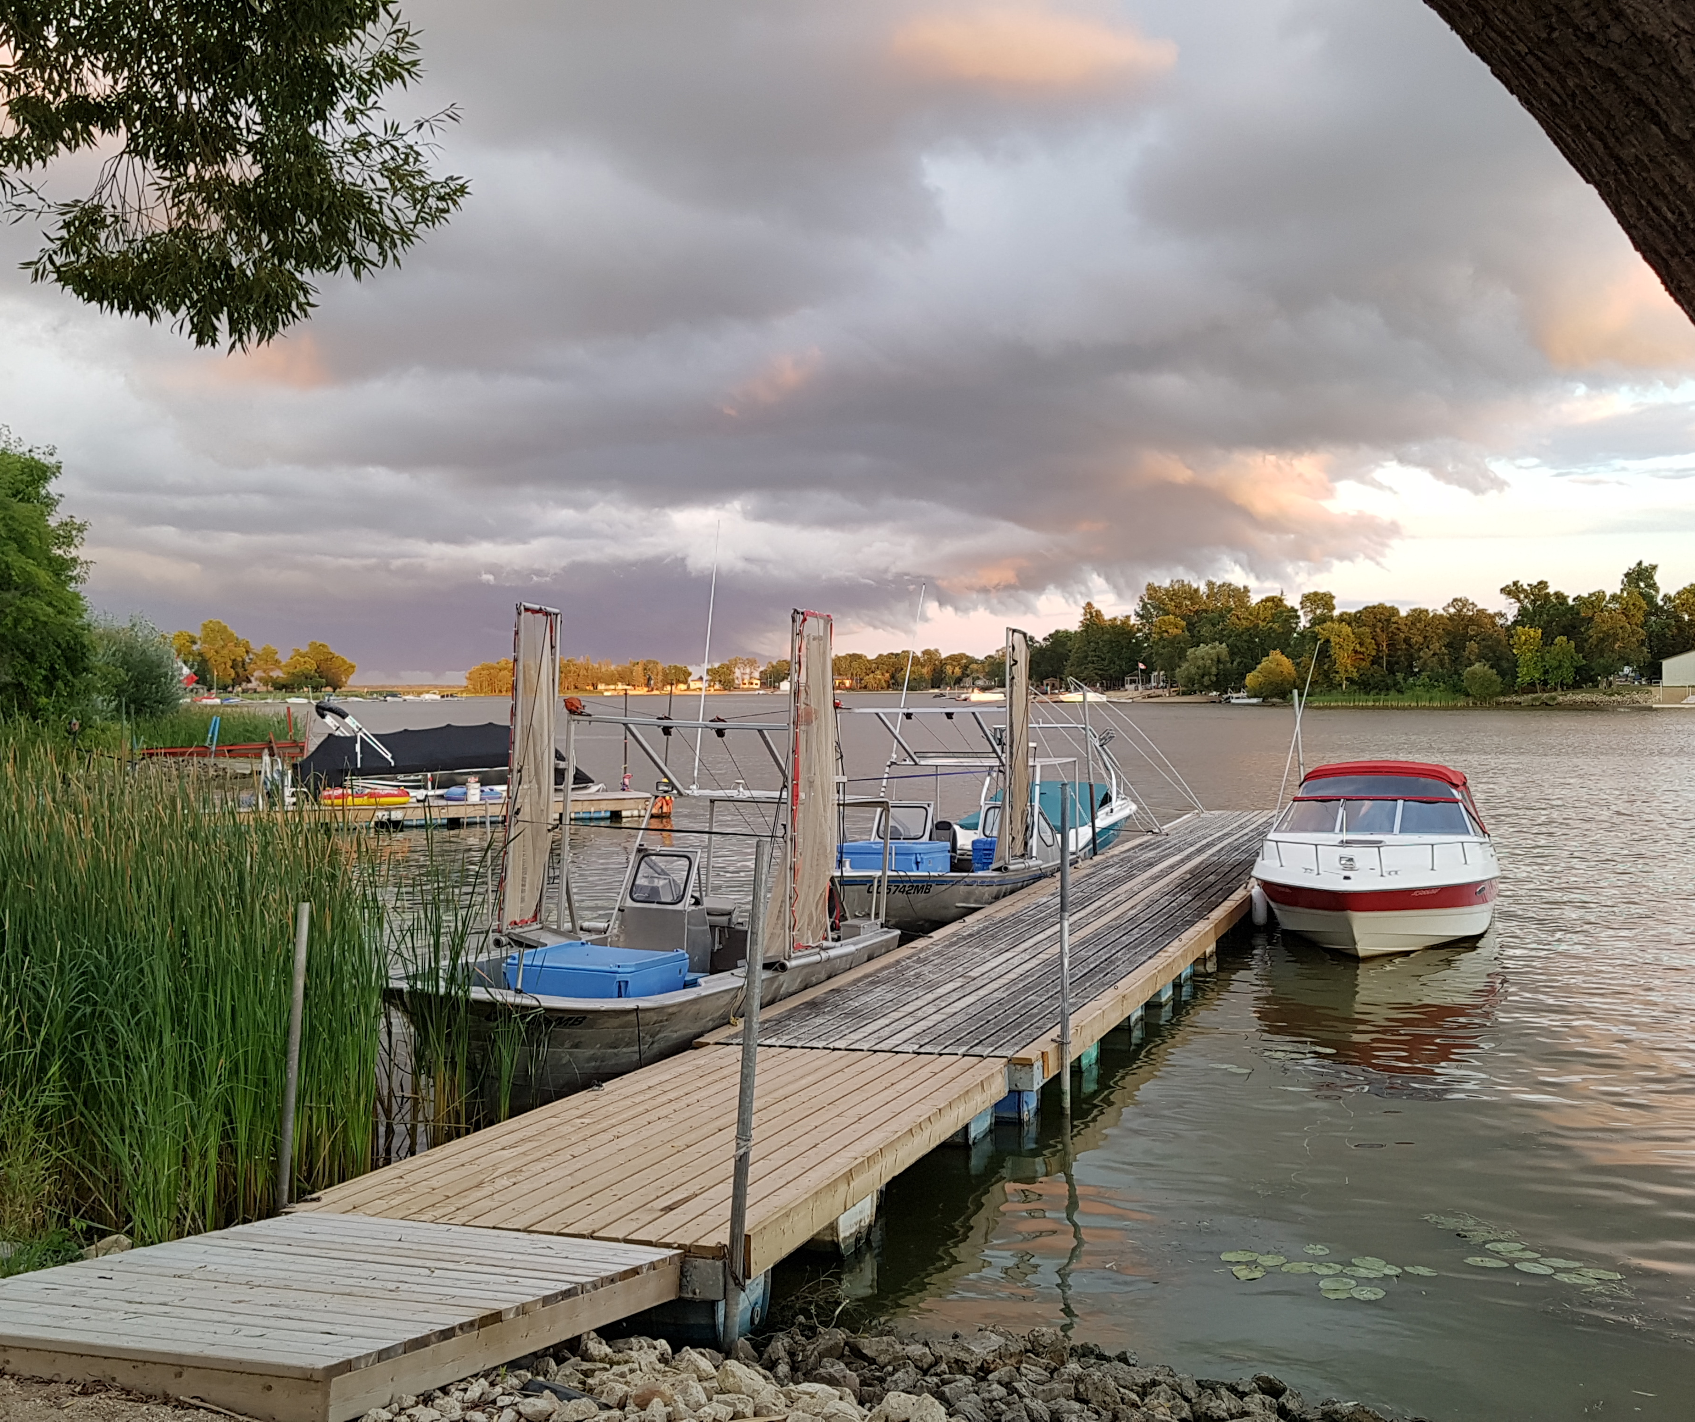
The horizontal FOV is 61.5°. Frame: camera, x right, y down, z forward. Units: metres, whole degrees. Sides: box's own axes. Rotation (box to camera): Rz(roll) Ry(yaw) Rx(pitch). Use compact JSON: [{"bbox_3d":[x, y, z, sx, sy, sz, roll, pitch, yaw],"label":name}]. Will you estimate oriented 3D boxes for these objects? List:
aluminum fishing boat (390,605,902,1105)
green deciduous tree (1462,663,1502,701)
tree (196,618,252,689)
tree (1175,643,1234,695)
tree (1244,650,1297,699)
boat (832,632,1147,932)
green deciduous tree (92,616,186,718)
[{"bbox_3d":[-1.535,0.887,10.454,2.150,3.300,5.300,0,1,23],"label":"aluminum fishing boat"},{"bbox_3d":[84.783,-3.656,189.966,5.340,5.534,5.200,0,1,0],"label":"green deciduous tree"},{"bbox_3d":[-122.467,-10.775,279.866,11.650,14.853,11.000,0,1,0],"label":"tree"},{"bbox_3d":[58.909,-6.721,234.924,9.040,8.800,8.500,0,1,0],"label":"tree"},{"bbox_3d":[63.847,-5.255,214.944,8.050,7.603,7.600,0,1,0],"label":"tree"},{"bbox_3d":[0.970,0.801,15.955,2.150,3.300,6.000,0,1,24],"label":"boat"},{"bbox_3d":[-31.585,-1.474,62.985,4.650,5.504,4.600,0,1,0],"label":"green deciduous tree"}]

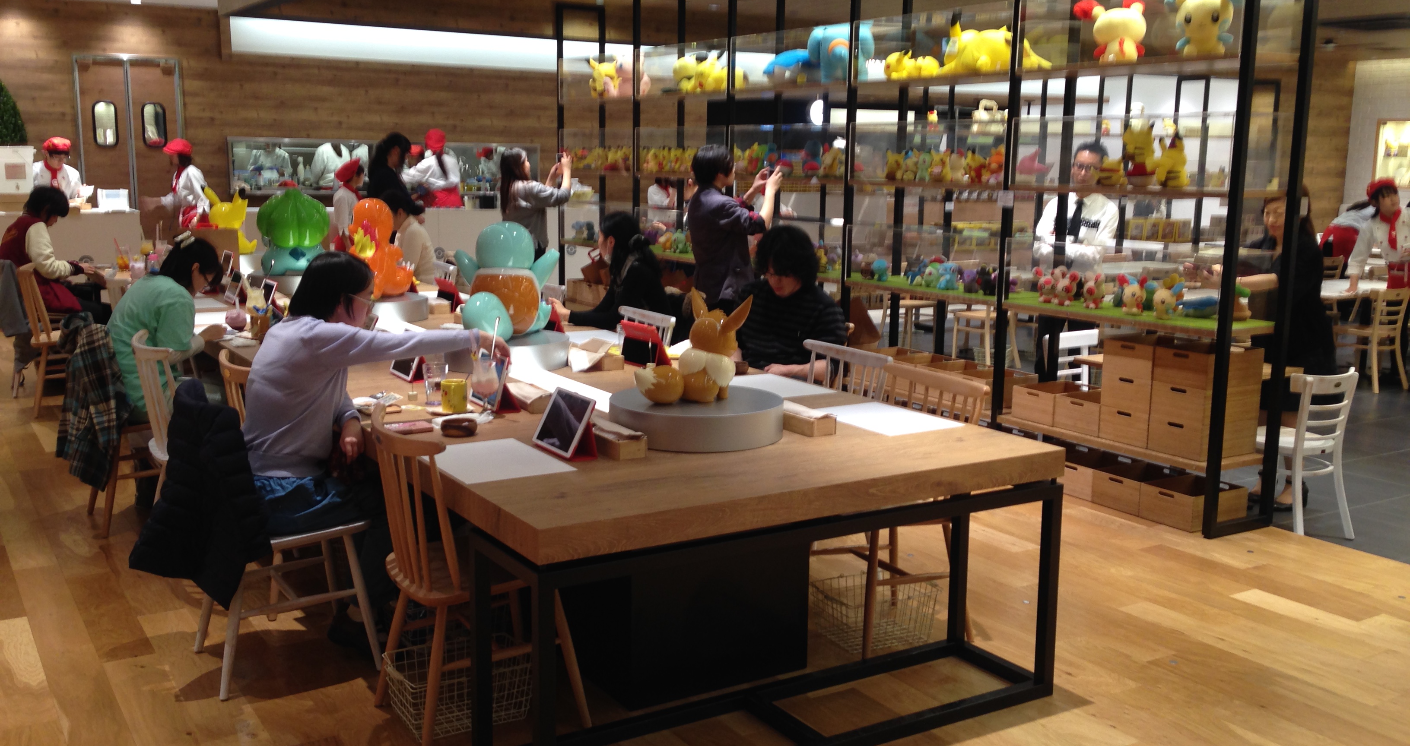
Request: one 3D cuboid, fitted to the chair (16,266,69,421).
[{"bbox_3d":[-3.595,-0.200,7.715,0.510,0.835,0.490,-2,10,-16],"label":"chair"}]

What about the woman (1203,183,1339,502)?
[{"bbox_3d":[2.813,-0.110,6.611,0.580,1.605,0.450,-5,11,-32],"label":"woman"}]

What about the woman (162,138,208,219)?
[{"bbox_3d":[-4.473,-1.173,11.600,0.450,1.650,0.460,-3,10,-22],"label":"woman"}]

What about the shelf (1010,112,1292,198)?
[{"bbox_3d":[1.880,-0.928,5.735,0.400,0.318,1.200,-5,11,-32],"label":"shelf"}]

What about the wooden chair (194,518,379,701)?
[{"bbox_3d":[-1.283,0.464,4.003,0.500,0.830,0.500,-5,11,-32],"label":"wooden chair"}]

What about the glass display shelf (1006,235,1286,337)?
[{"bbox_3d":[1.930,-0.397,6.006,0.420,0.350,1.200,-5,11,-32],"label":"glass display shelf"}]

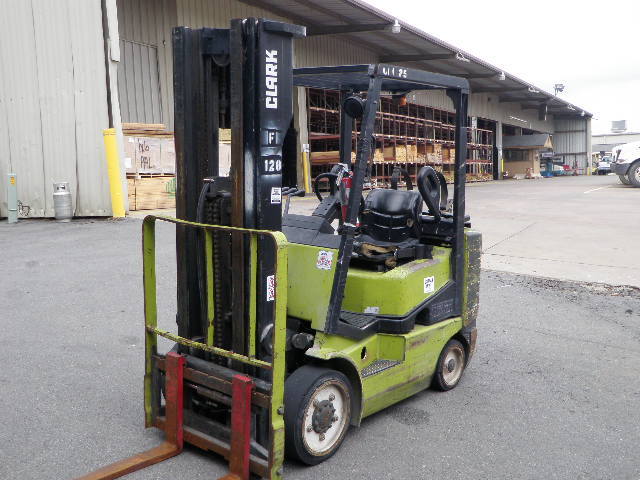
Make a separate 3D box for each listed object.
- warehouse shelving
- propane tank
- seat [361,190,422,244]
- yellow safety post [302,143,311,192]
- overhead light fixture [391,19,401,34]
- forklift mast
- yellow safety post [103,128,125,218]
[{"bbox_3d":[5.389,-5.163,36.927,1.400,4.100,27.000,1,6,29],"label":"warehouse shelving"},{"bbox_3d":[-4.410,-0.642,11.400,0.310,0.675,0.310,1,6,29],"label":"propane tank"},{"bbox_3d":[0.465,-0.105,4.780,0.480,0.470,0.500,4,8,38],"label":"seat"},{"bbox_3d":[-0.500,-2.686,25.000,0.190,1.750,0.190,1,6,29],"label":"yellow safety post"},{"bbox_3d":[2.586,-7.313,22.800,0.340,0.500,0.340,-2,5,0],"label":"overhead light fixture"},{"bbox_3d":[-0.468,-0.115,3.620,0.710,1.970,0.290,6,8,38],"label":"forklift mast"},{"bbox_3d":[-3.581,-1.168,11.600,0.217,1.540,0.217,-1,6,29],"label":"yellow safety post"}]

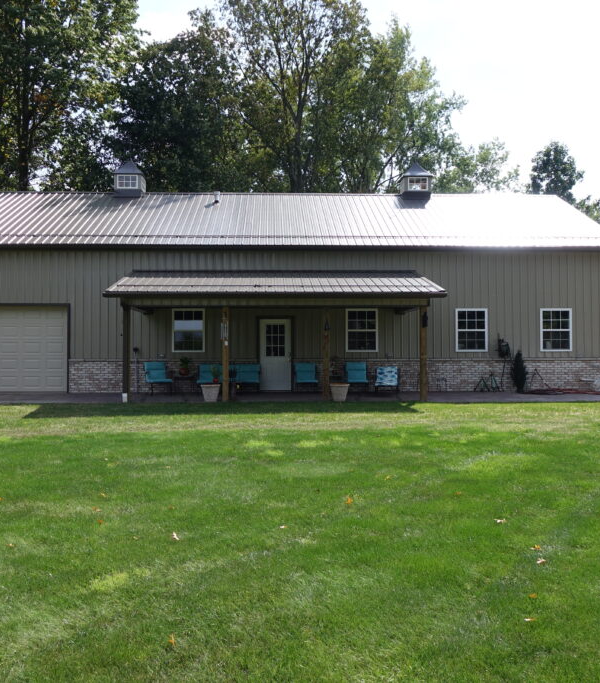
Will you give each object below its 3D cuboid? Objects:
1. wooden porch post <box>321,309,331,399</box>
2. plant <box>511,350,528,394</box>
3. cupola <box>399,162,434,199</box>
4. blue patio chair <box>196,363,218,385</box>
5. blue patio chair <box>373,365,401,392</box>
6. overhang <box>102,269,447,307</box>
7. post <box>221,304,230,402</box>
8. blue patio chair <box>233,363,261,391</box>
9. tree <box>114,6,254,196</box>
[{"bbox_3d":[0.653,0.281,16.700,0.150,2.350,0.150,0,-1,-1],"label":"wooden porch post"},{"bbox_3d":[6.030,0.850,18.800,0.460,1.190,0.460,0,0,-1],"label":"plant"},{"bbox_3d":[4.090,-5.620,24.000,1.030,1.370,1.030,0,0,-1],"label":"cupola"},{"bbox_3d":[-2.420,0.970,18.250,0.700,0.820,0.700,0,0,-2],"label":"blue patio chair"},{"bbox_3d":[2.360,0.980,18.300,0.680,0.790,0.700,0,0,5],"label":"blue patio chair"},{"bbox_3d":[-0.610,-1.450,17.580,8.000,1.170,3.500,0,0,-1],"label":"overhang"},{"bbox_3d":[-1.780,0.300,16.340,0.145,2.290,0.145,0,-1,-1],"label":"post"},{"bbox_3d":[-1.440,1.010,18.700,0.700,0.830,0.700,0,-1,-1],"label":"blue patio chair"},{"bbox_3d":[-6.200,-8.150,37.000,7.800,19.400,7.800,0,0,-1],"label":"tree"}]

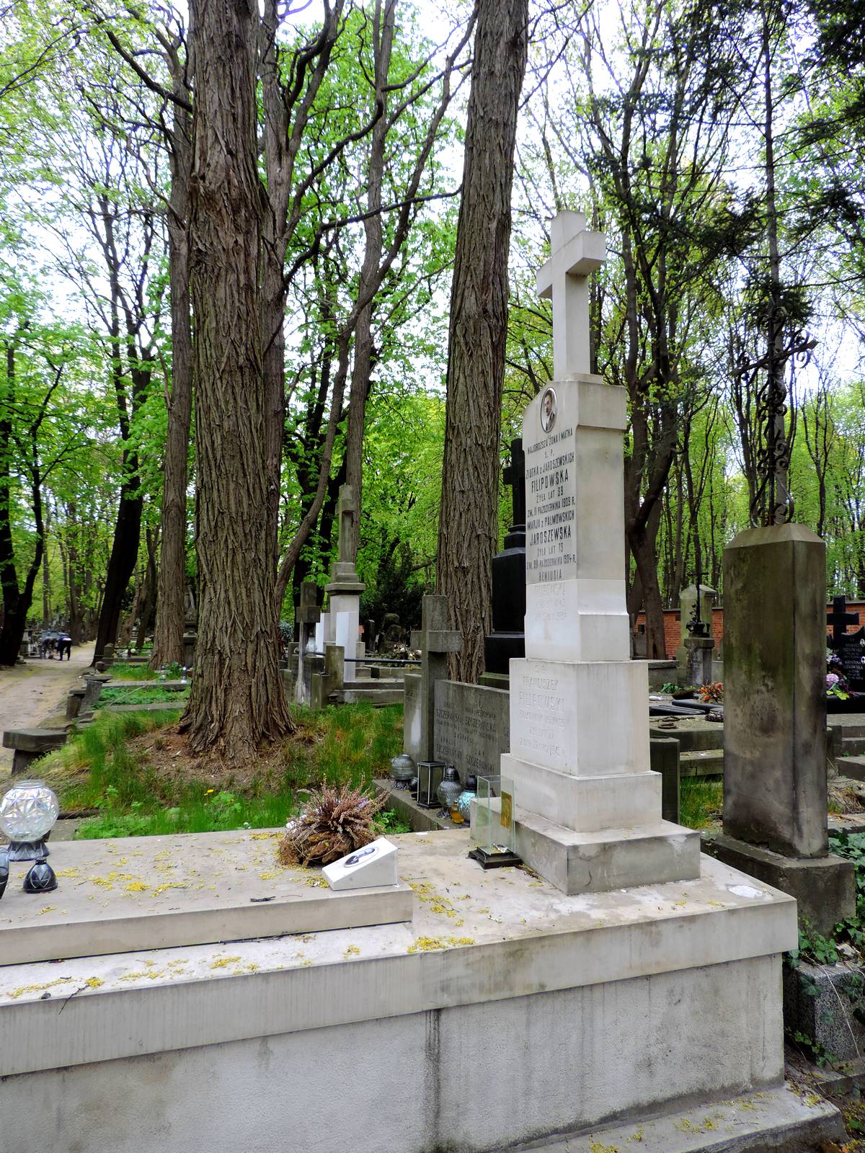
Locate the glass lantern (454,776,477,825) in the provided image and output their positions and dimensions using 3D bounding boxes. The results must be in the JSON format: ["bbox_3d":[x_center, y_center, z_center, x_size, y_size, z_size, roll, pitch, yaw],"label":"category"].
[{"bbox_3d":[0.195,1.145,4.117,0.139,0.237,0.139,2,-4,-20],"label":"glass lantern"}]

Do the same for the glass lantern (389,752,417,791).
[{"bbox_3d":[-0.181,1.222,5.008,0.164,0.207,0.164,0,-4,0],"label":"glass lantern"}]

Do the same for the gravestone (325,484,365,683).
[{"bbox_3d":[-1.359,0.113,12.500,0.560,3.092,0.620,2,-4,-20],"label":"gravestone"}]

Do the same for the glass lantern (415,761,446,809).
[{"bbox_3d":[-0.007,1.171,4.520,0.119,0.241,0.119,3,-5,-36],"label":"glass lantern"}]

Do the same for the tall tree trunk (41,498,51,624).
[{"bbox_3d":[-24.169,-0.761,50.000,0.520,8.359,0.500,0,-4,0],"label":"tall tree trunk"}]

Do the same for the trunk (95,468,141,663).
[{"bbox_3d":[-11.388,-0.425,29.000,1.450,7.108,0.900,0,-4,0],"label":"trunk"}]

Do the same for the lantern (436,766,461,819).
[{"bbox_3d":[0.088,1.140,4.235,0.129,0.263,0.129,0,-4,0],"label":"lantern"}]

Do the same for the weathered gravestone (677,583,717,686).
[{"bbox_3d":[5.622,1.236,17.000,0.500,2.151,0.750,2,-4,-20],"label":"weathered gravestone"}]

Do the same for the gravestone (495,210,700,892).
[{"bbox_3d":[0.525,-0.186,3.009,0.500,2.418,0.765,2,-4,-20],"label":"gravestone"}]

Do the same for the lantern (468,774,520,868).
[{"bbox_3d":[0.226,0.870,2.871,0.154,0.292,0.154,2,-4,-20],"label":"lantern"}]

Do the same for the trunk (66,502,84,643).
[{"bbox_3d":[-22.338,-0.225,50.000,0.850,8.980,0.800,0,-4,0],"label":"trunk"}]

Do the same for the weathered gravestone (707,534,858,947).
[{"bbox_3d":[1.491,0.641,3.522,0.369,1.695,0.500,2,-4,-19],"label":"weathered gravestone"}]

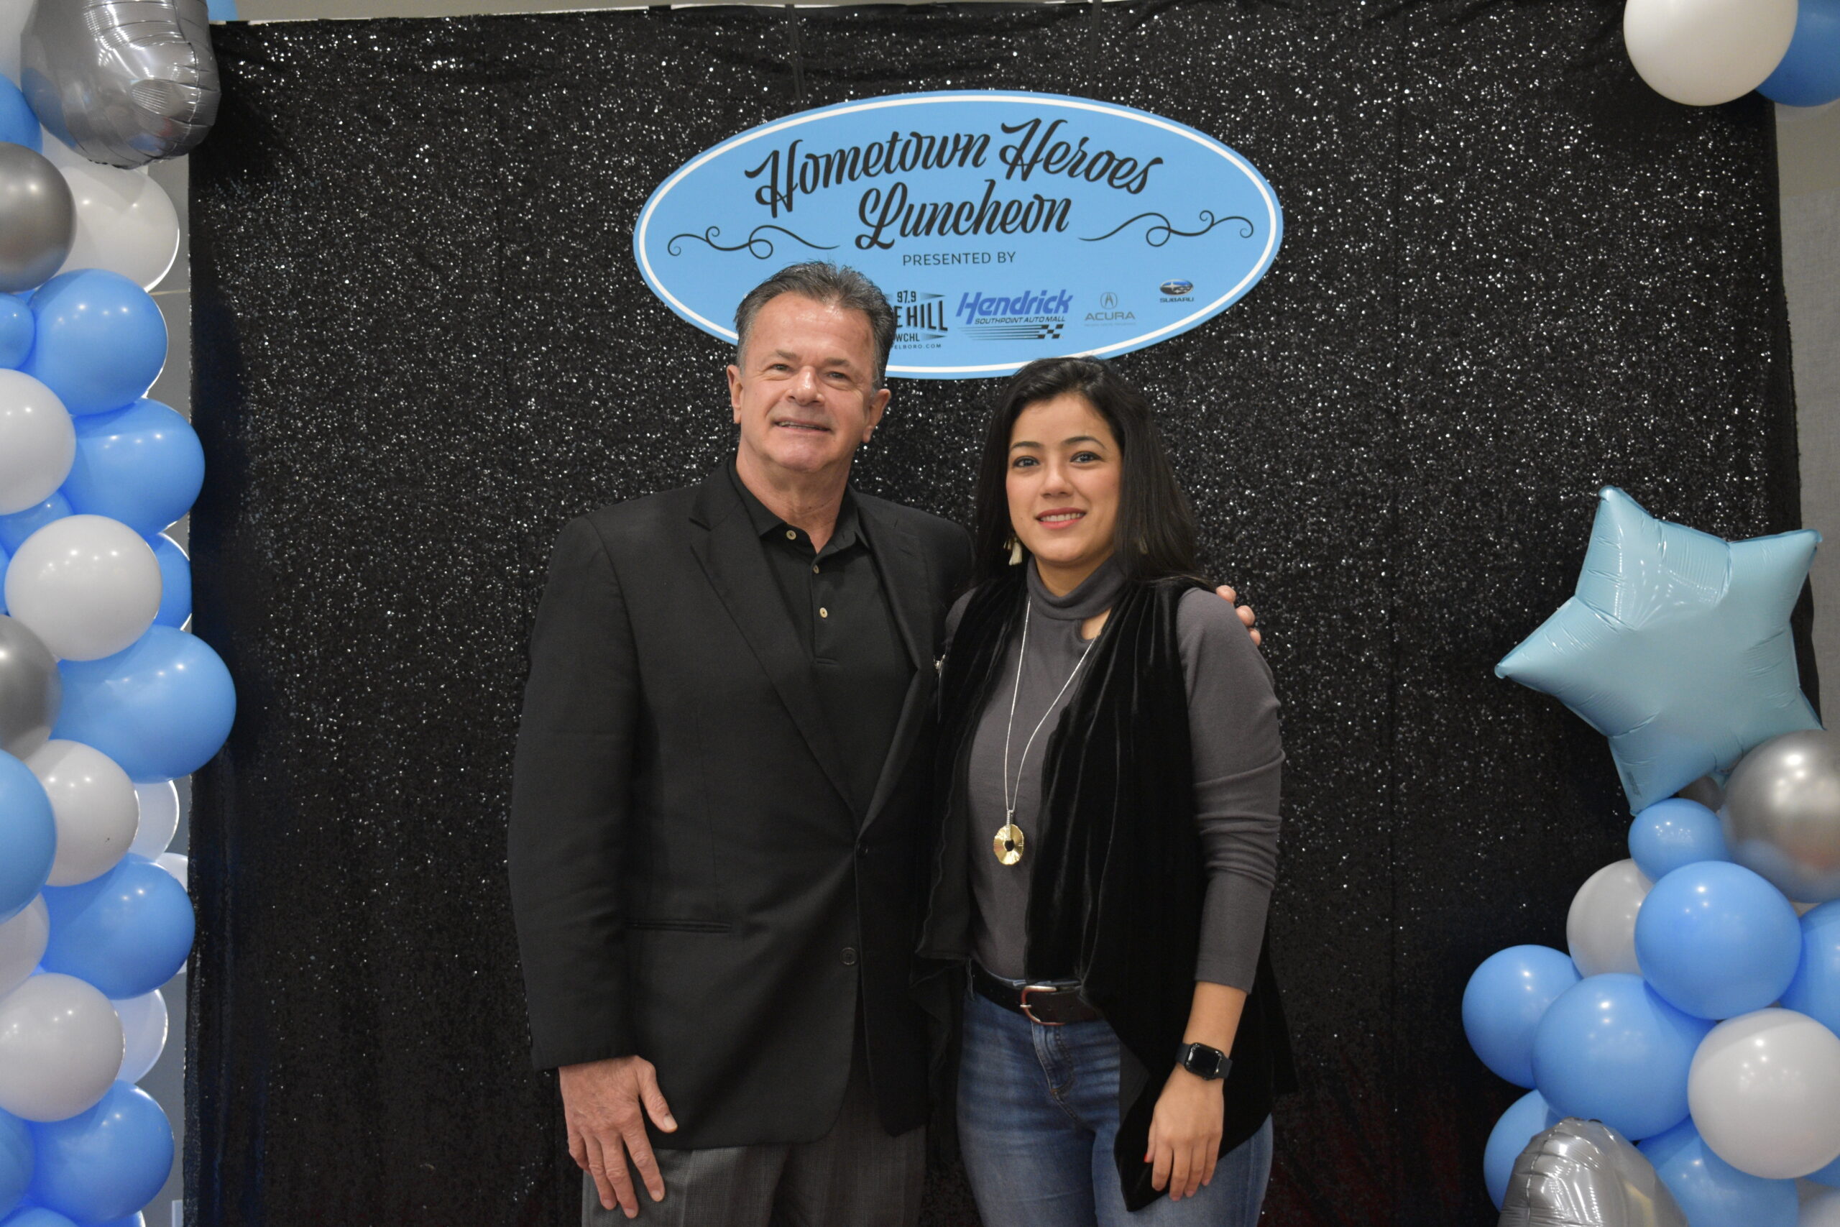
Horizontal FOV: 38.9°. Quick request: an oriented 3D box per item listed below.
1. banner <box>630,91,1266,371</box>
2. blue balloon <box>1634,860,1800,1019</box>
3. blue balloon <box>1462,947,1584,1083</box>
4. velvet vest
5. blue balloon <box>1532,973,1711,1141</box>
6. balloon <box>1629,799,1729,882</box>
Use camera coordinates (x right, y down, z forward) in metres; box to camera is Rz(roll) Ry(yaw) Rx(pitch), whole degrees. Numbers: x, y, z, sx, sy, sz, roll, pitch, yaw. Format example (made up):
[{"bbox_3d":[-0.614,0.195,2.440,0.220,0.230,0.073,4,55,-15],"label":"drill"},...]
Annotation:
[{"bbox_3d":[0.051,-0.504,3.480,0.865,0.385,0.010,-1,0,2],"label":"banner"},{"bbox_3d":[0.980,0.401,3.200,0.206,0.200,0.207,-1,0,14],"label":"blue balloon"},{"bbox_3d":[0.779,0.511,3.320,0.182,0.184,0.185,-1,0,14],"label":"blue balloon"},{"bbox_3d":[0.202,0.299,2.830,0.410,0.700,0.300,-1,0,27],"label":"velvet vest"},{"bbox_3d":[0.861,0.544,3.200,0.216,0.207,0.212,-1,0,14],"label":"blue balloon"},{"bbox_3d":[0.944,0.286,3.250,0.121,0.115,0.121,-1,0,14],"label":"balloon"}]

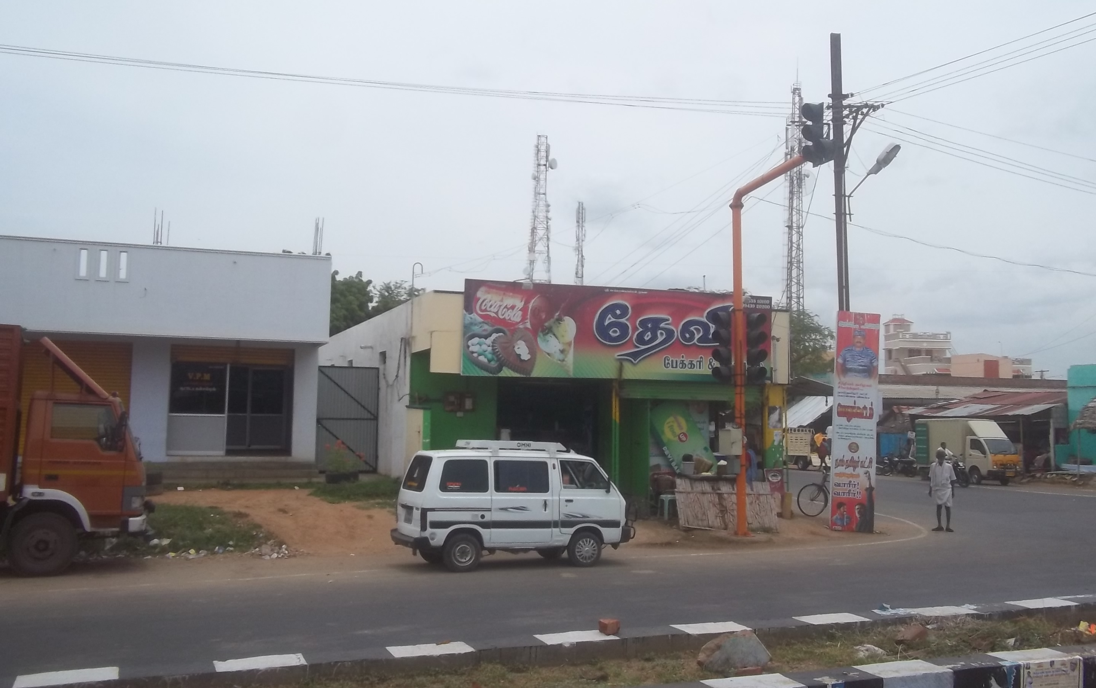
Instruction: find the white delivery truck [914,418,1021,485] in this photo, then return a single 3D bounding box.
[{"bbox_3d":[16.005,4.128,38.883,1.520,2.380,3.800,3,-5,-23],"label":"white delivery truck"}]

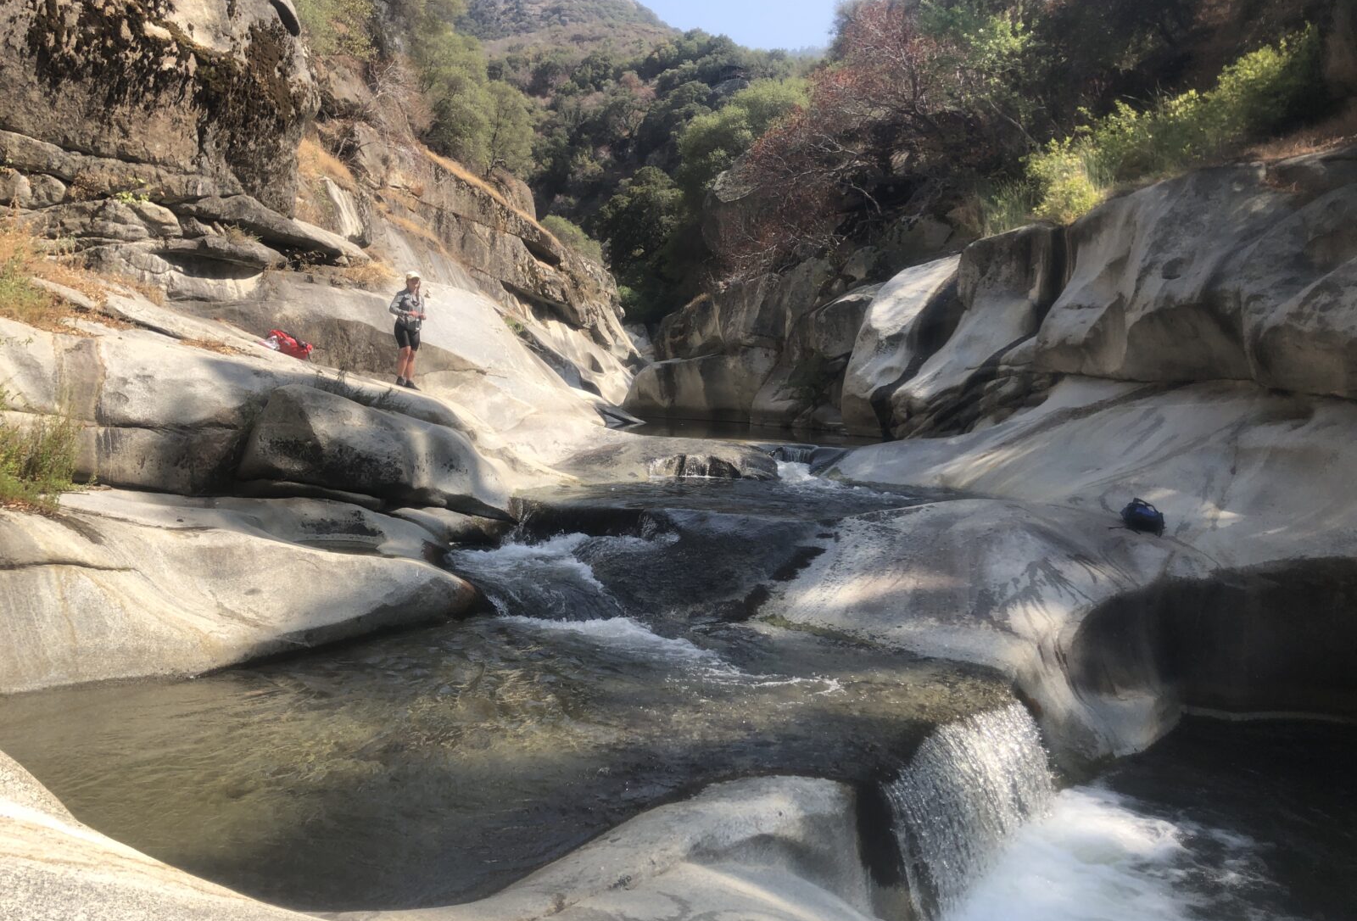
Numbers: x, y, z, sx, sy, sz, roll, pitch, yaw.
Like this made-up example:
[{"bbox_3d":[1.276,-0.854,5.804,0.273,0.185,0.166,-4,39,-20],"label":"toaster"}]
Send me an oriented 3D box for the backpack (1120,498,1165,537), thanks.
[{"bbox_3d":[5.034,0.621,11.900,0.470,0.250,0.290,21,21,21],"label":"backpack"}]

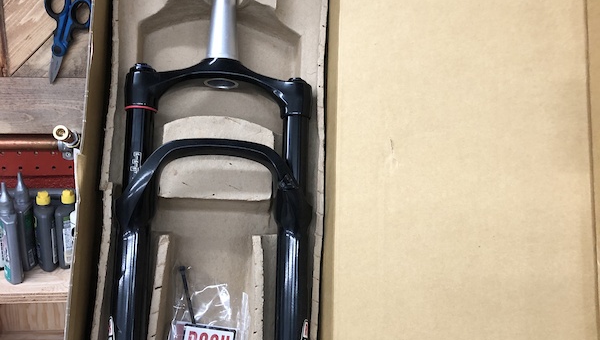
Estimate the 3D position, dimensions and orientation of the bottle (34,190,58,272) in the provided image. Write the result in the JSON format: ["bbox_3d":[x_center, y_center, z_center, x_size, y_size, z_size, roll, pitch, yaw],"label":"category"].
[{"bbox_3d":[-0.373,0.088,0.952,0.029,0.122,0.042,-3,14,-14],"label":"bottle"}]

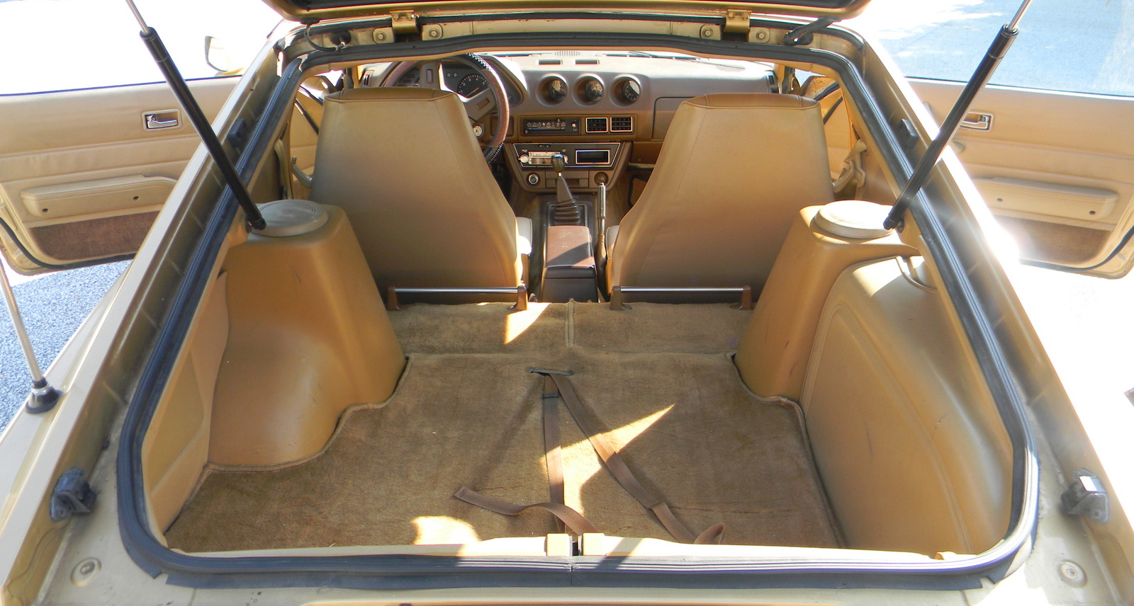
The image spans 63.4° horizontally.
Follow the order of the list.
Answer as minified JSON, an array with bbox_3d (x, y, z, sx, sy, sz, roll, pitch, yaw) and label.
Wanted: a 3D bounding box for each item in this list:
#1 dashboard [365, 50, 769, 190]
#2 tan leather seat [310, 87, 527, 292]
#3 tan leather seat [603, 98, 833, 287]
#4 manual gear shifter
[{"bbox_3d":[0.010,-0.648,3.152,1.360,0.420,0.500,0,25,0],"label":"dashboard"},{"bbox_3d":[-0.368,-0.275,2.531,0.530,0.790,0.790,0,25,0],"label":"tan leather seat"},{"bbox_3d":[0.375,-0.258,2.494,0.530,0.790,0.790,0,25,0],"label":"tan leather seat"},{"bbox_3d":[0.005,-0.337,2.734,0.090,0.205,0.130,0,25,0],"label":"manual gear shifter"}]

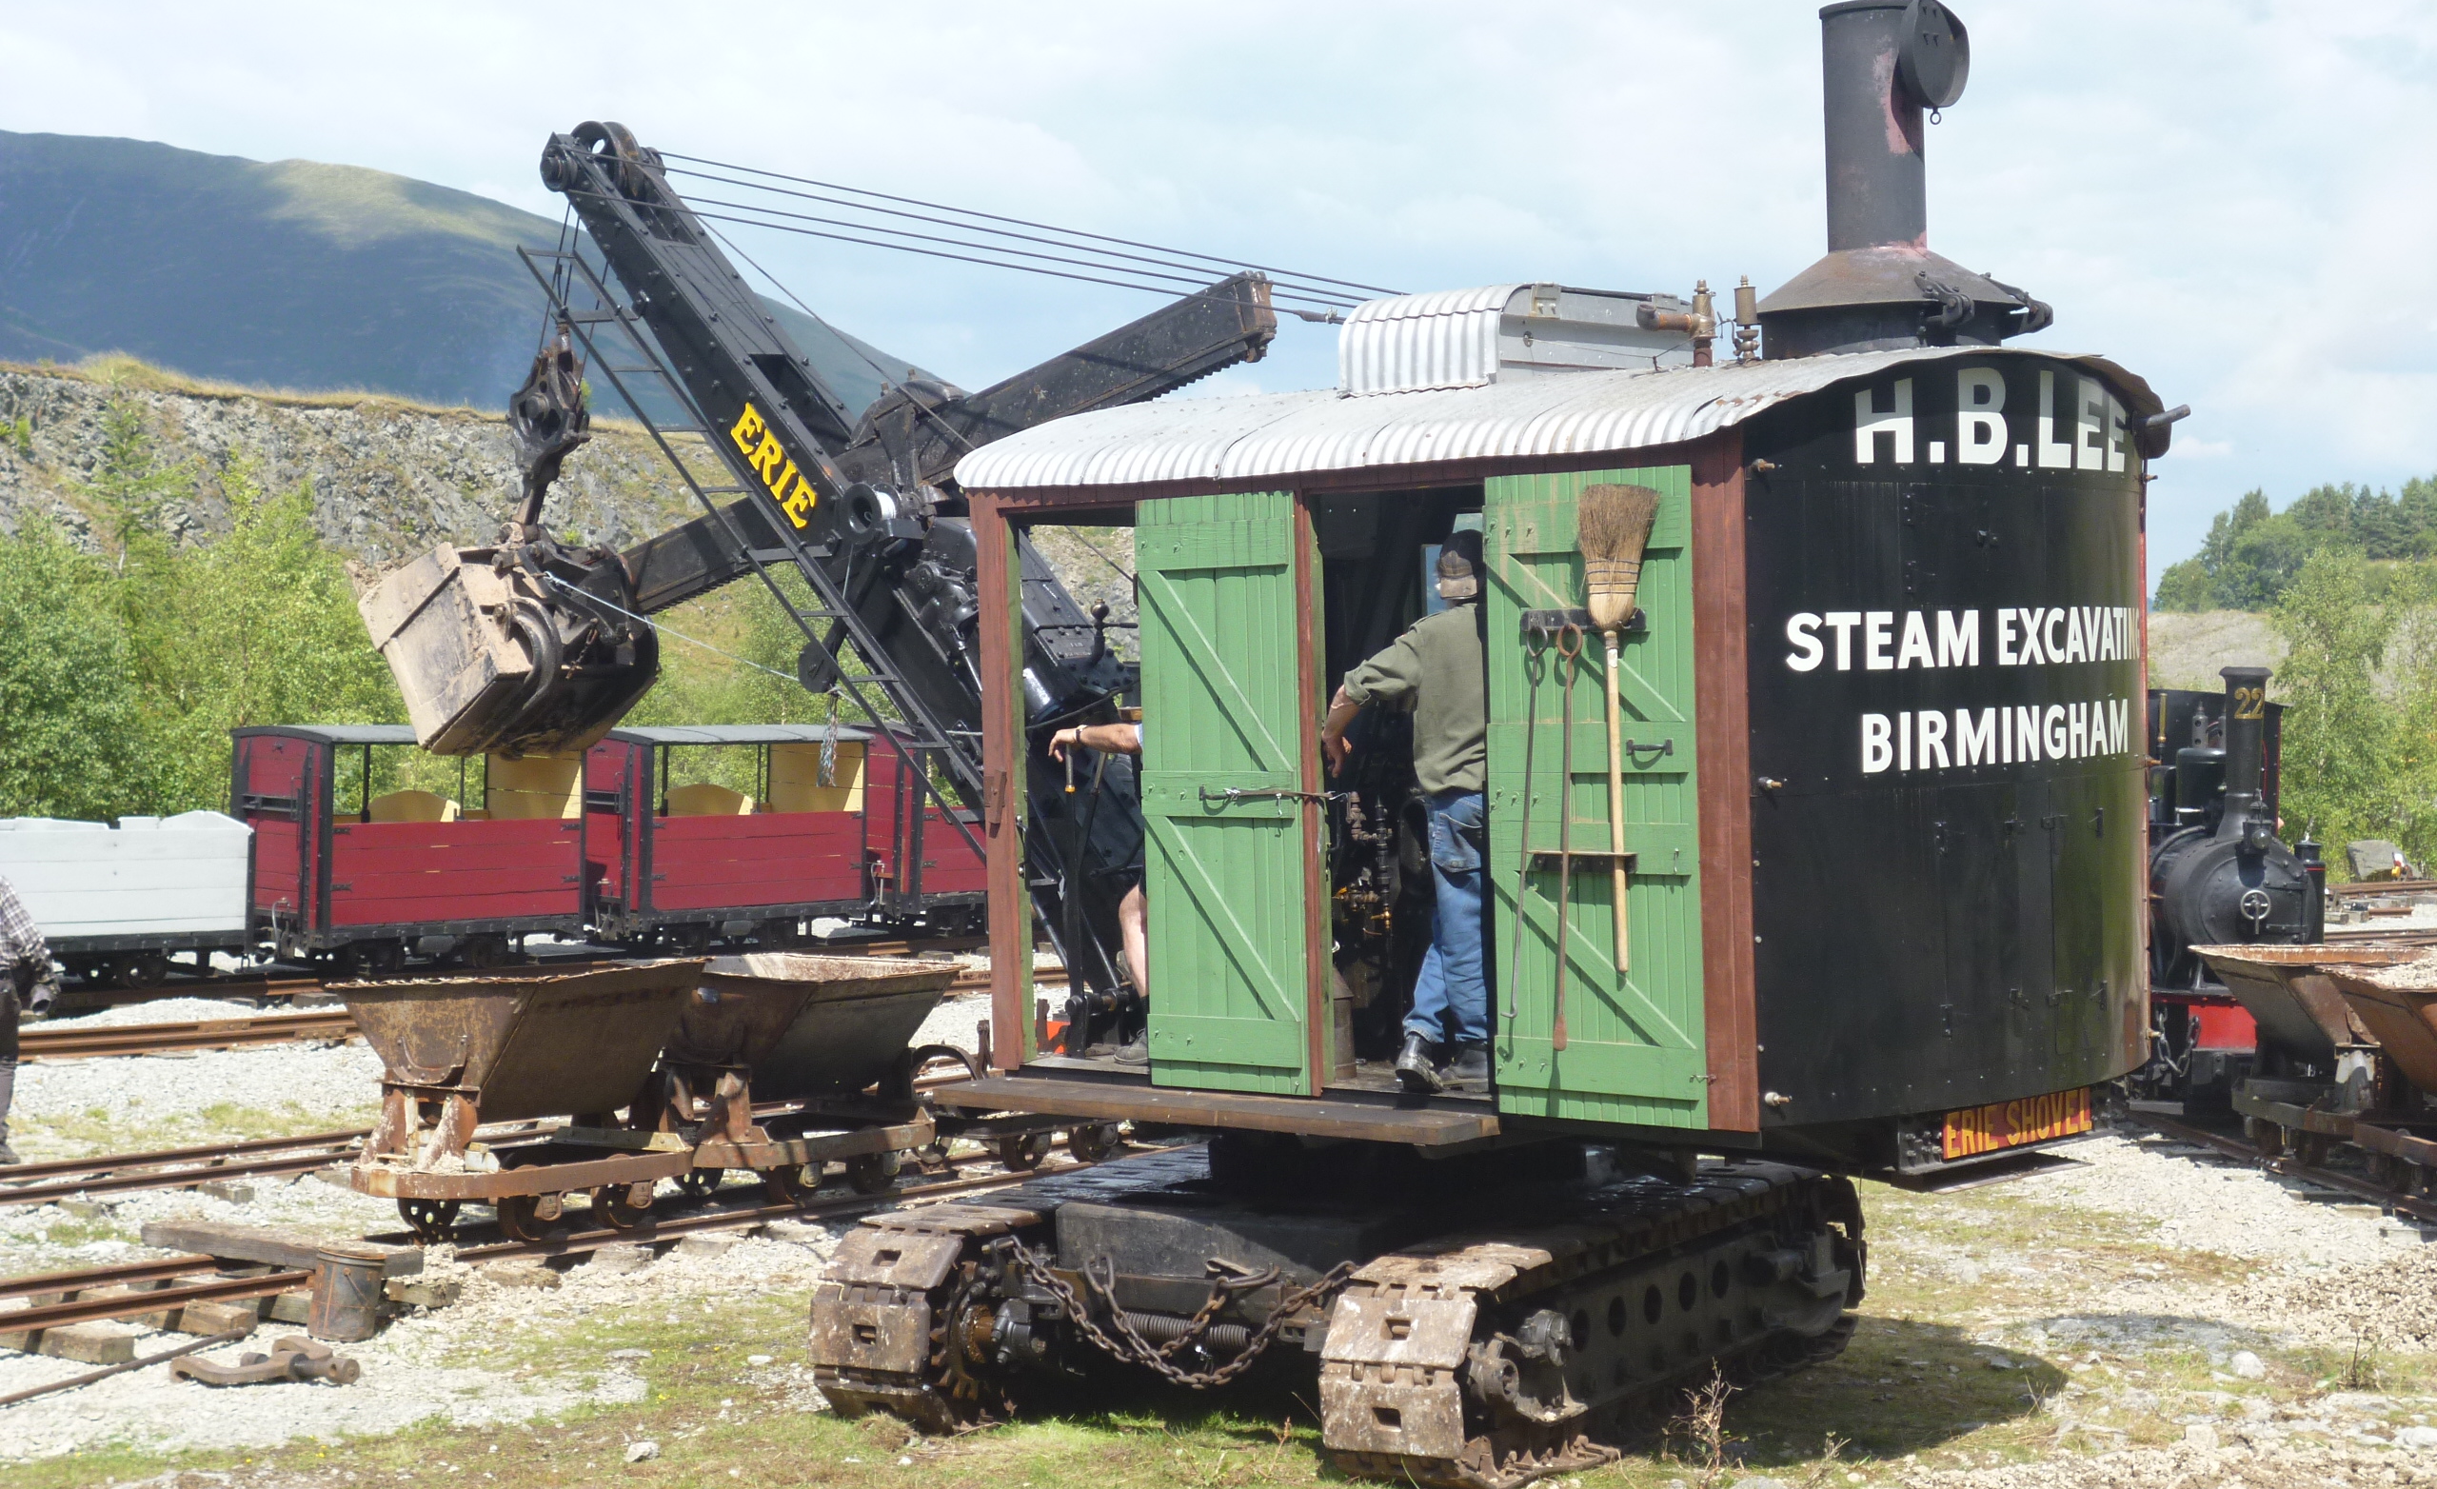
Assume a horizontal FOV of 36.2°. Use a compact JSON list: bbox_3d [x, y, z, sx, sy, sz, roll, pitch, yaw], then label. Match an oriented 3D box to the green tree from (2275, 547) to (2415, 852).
[{"bbox_3d":[15.040,-0.574,50.000,2.000,4.100,2.000,0,1,0],"label":"green tree"}]

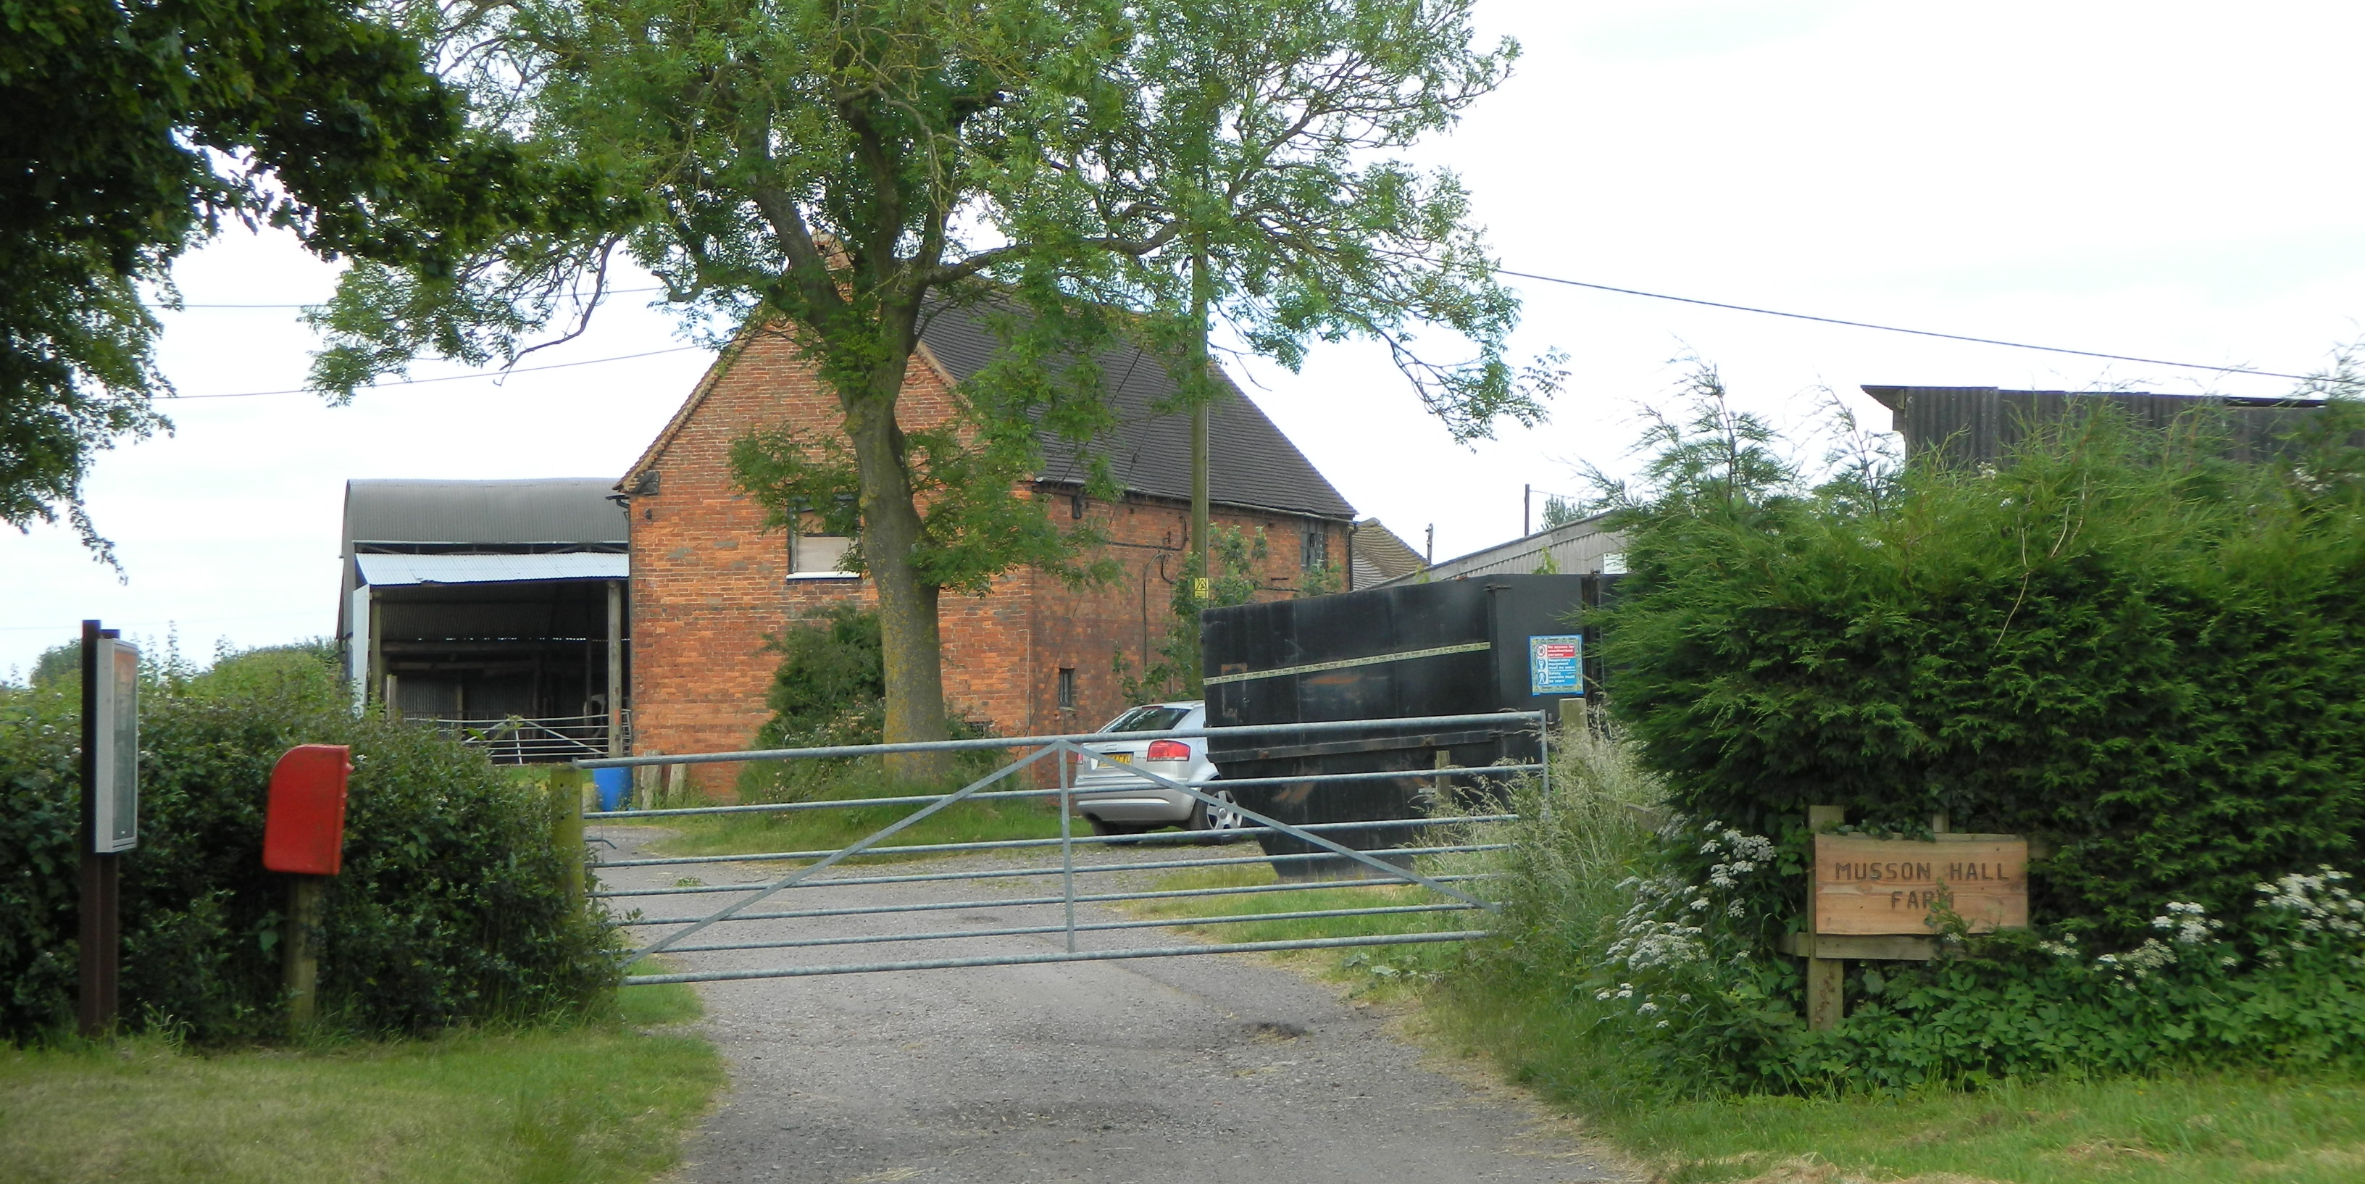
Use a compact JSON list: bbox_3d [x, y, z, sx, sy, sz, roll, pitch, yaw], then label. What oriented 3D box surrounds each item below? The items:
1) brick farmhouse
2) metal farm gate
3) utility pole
[{"bbox_3d":[-2.430,-0.800,73.400,6.200,7.900,15.800,0,-1,18],"label":"brick farmhouse"},{"bbox_3d":[-0.590,1.280,23.900,4.850,1.130,0.060,-2,-1,-5],"label":"metal farm gate"},{"bbox_3d":[0.224,-0.907,61.000,0.210,7.400,0.210,0,-1,0],"label":"utility pole"}]

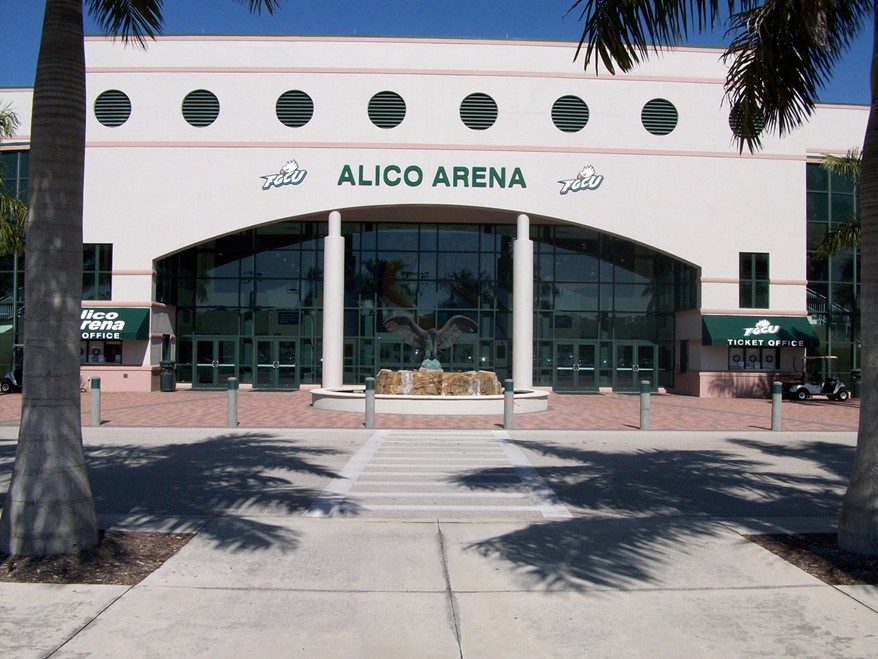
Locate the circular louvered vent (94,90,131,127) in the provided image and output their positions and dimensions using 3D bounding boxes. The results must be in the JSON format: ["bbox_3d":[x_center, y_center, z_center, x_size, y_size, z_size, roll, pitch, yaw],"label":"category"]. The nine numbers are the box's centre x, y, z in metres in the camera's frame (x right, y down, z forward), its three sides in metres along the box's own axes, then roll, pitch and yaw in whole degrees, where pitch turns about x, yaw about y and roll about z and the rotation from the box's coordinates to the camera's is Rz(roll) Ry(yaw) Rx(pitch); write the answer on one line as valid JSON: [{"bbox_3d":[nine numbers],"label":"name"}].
[{"bbox_3d":[-12.940,-8.740,34.114,1.495,1.495,0.200,1,-1,-2],"label":"circular louvered vent"}]

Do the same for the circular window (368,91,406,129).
[{"bbox_3d":[-2.074,-8.778,34.466,1.510,1.510,0.200,1,-1,-2],"label":"circular window"}]

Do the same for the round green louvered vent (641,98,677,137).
[{"bbox_3d":[8.912,-8.557,34.815,1.526,1.526,0.200,1,-1,-2],"label":"round green louvered vent"}]

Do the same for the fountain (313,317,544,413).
[{"bbox_3d":[-0.273,0.975,26.933,7.400,2.830,7.400,1,-1,0],"label":"fountain"}]

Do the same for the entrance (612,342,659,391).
[{"bbox_3d":[8.656,1.648,37.941,2.000,2.240,0.150,1,-2,-2],"label":"entrance"}]

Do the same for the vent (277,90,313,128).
[{"bbox_3d":[-5.718,-8.754,34.323,1.520,1.520,0.200,1,-1,0],"label":"vent"}]

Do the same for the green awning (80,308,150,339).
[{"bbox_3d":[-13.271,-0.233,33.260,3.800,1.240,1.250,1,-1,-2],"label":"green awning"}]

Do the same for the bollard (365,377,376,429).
[{"bbox_3d":[-1.556,1.659,19.600,0.215,1.180,0.215,1,-1,-2],"label":"bollard"}]

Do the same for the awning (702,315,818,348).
[{"bbox_3d":[12.400,0.085,33.187,4.100,1.220,1.150,1,-1,-4],"label":"awning"}]

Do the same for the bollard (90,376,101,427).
[{"bbox_3d":[-7.550,1.567,18.949,0.205,1.080,0.205,1,-1,0],"label":"bollard"}]

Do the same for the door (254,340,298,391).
[{"bbox_3d":[-7.050,1.507,37.422,1.980,2.230,0.150,1,-2,-2],"label":"door"}]

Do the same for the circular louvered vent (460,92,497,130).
[{"bbox_3d":[1.605,-8.737,34.604,1.510,1.510,0.150,1,-2,-2],"label":"circular louvered vent"}]

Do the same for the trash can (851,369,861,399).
[{"bbox_3d":[17.244,2.235,35.500,0.580,1.180,0.580,1,-1,0],"label":"trash can"}]

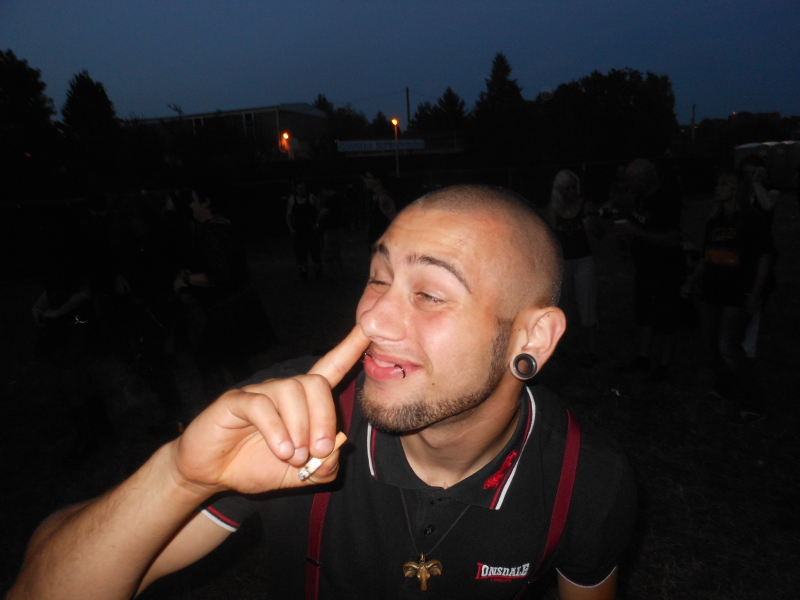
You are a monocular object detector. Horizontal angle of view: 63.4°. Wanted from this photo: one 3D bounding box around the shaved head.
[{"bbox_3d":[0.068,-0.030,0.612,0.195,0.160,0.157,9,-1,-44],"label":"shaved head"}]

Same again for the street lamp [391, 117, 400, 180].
[{"bbox_3d":[-0.186,-9.678,45.533,0.400,5.850,0.600,-2,11,6],"label":"street lamp"}]

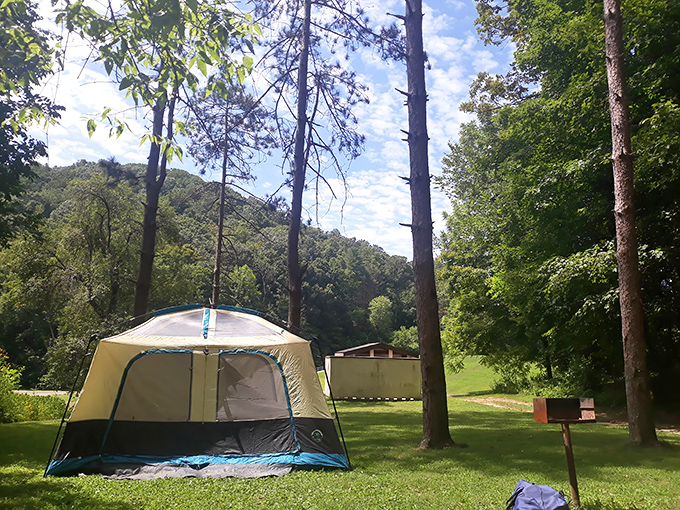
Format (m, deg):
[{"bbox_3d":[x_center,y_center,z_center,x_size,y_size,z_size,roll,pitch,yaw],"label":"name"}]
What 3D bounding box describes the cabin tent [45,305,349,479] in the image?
[{"bbox_3d":[-1.984,1.898,8.554,3.720,2.250,3.000,3,-11,-12],"label":"cabin tent"}]

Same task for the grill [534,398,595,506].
[{"bbox_3d":[2.279,1.988,5.565,0.500,1.040,0.380,1,-11,-2],"label":"grill"}]

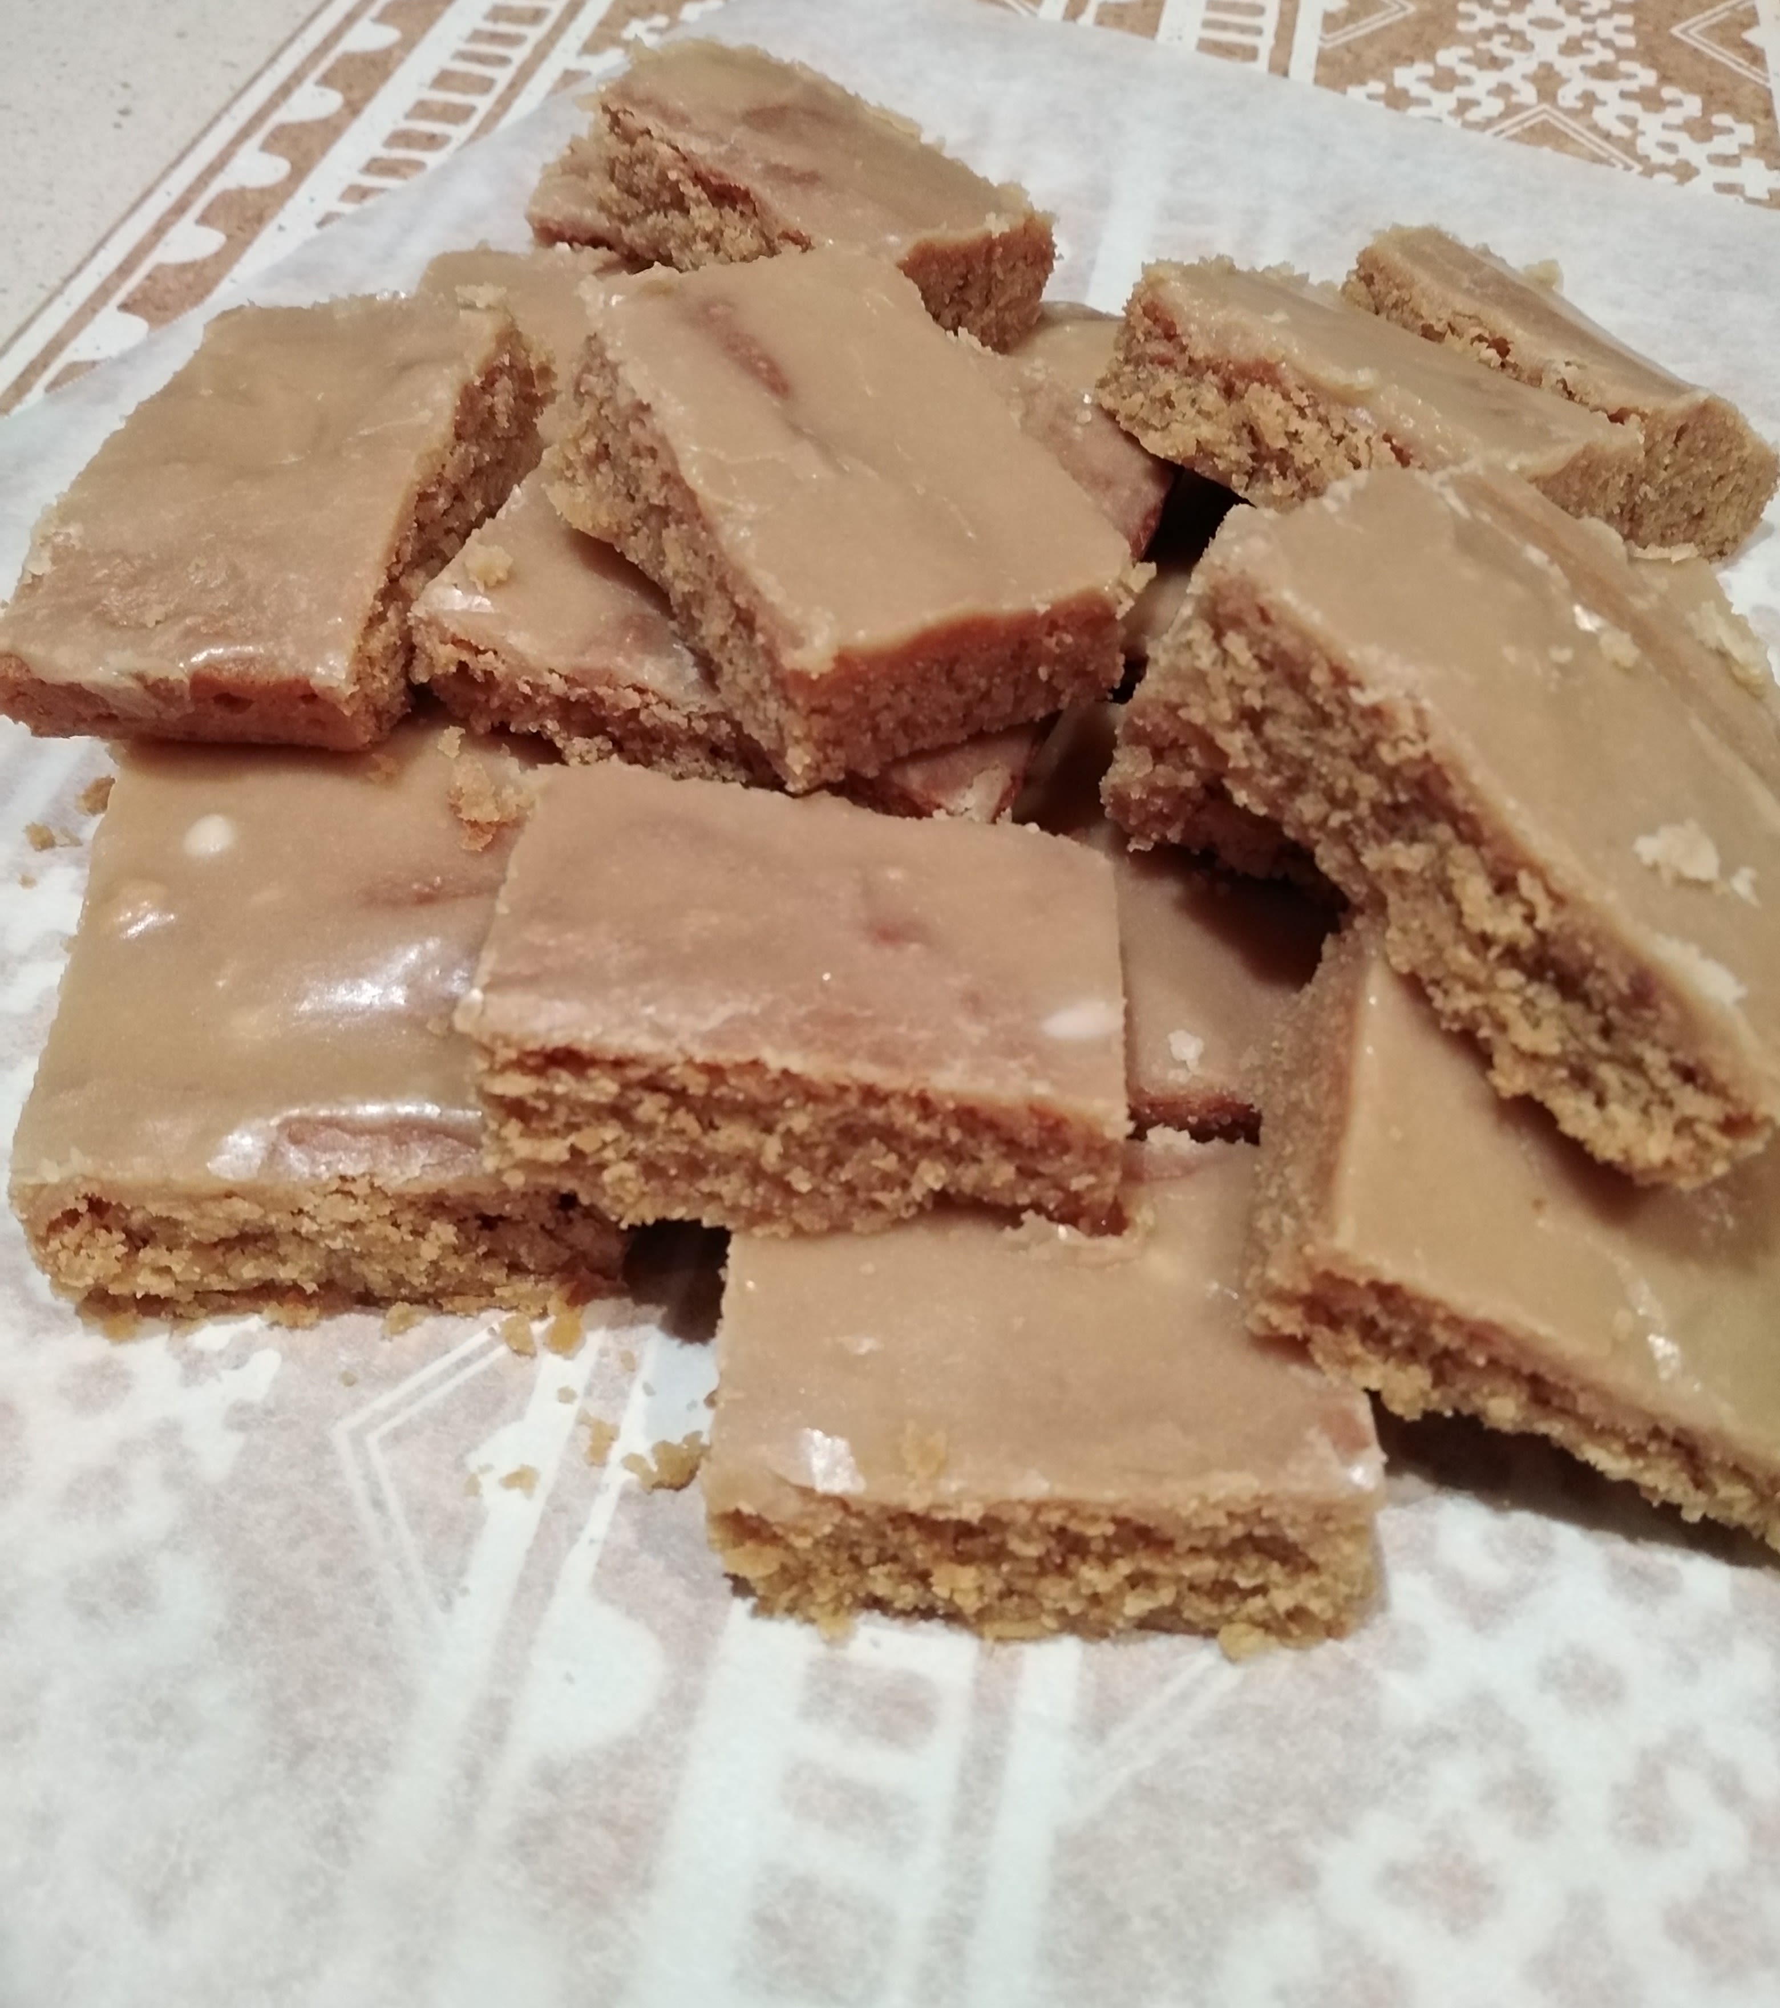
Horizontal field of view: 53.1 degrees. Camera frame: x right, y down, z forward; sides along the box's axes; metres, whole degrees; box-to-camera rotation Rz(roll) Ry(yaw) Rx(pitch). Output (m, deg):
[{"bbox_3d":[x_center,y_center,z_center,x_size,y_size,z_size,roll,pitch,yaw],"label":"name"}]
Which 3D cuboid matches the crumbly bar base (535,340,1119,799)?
[{"bbox_3d":[-0.005,-0.057,0.208,0.041,0.016,0.060,-19,61,-19],"label":"crumbly bar base"}]

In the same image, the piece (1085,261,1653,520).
[{"bbox_3d":[0.061,-0.076,0.233,0.030,0.016,0.063,-22,48,-26],"label":"piece"}]

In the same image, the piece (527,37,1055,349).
[{"bbox_3d":[-0.011,-0.116,0.265,0.032,0.021,0.057,-35,63,-22],"label":"piece"}]

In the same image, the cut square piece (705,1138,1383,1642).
[{"bbox_3d":[0.013,0.035,0.165,0.054,0.026,0.035,-1,51,2],"label":"cut square piece"}]

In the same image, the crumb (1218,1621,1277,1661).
[{"bbox_3d":[0.032,0.057,0.161,0.005,0.004,0.003,-2,52,0],"label":"crumb"}]

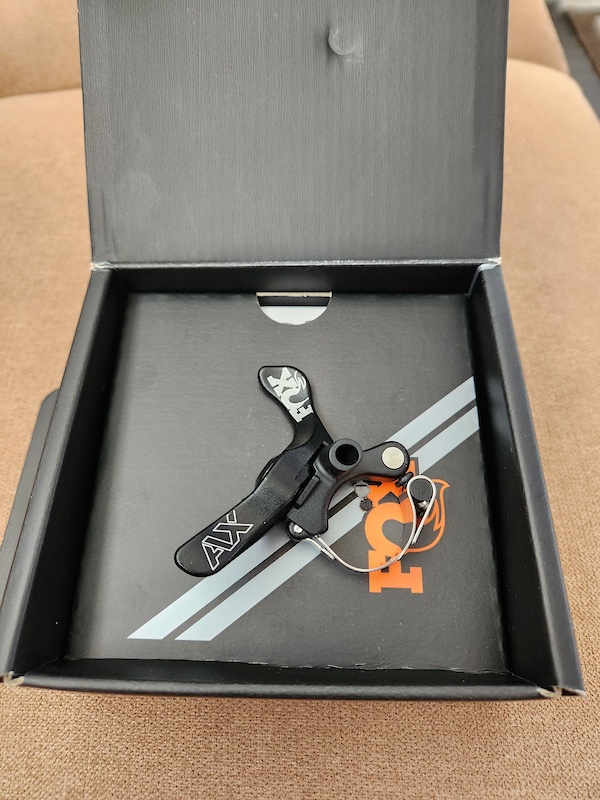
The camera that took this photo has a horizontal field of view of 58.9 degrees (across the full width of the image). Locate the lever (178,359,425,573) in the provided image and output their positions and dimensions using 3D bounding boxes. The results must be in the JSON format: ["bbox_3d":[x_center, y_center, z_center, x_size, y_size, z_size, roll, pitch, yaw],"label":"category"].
[{"bbox_3d":[0.001,0.028,0.153,0.067,0.027,0.069,27,70,13],"label":"lever"}]

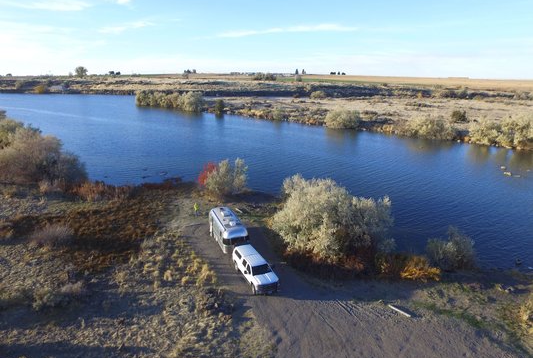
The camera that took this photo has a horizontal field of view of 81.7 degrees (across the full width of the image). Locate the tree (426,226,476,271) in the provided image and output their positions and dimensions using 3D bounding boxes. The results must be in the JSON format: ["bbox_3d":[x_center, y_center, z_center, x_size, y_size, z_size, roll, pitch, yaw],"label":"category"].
[{"bbox_3d":[18.675,6.780,31.147,4.361,4.108,3.707,12,22,32],"label":"tree"}]

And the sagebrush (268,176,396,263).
[{"bbox_3d":[6.852,3.686,33.016,13.086,8.225,9.160,4,19,12],"label":"sagebrush"}]

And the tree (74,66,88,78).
[{"bbox_3d":[-212.118,-123.258,353.148,12.500,12.800,12.000,-10,21,-28],"label":"tree"}]

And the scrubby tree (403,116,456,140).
[{"bbox_3d":[54.572,-17.646,103.502,16.205,6.926,11.343,9,20,26],"label":"scrubby tree"}]

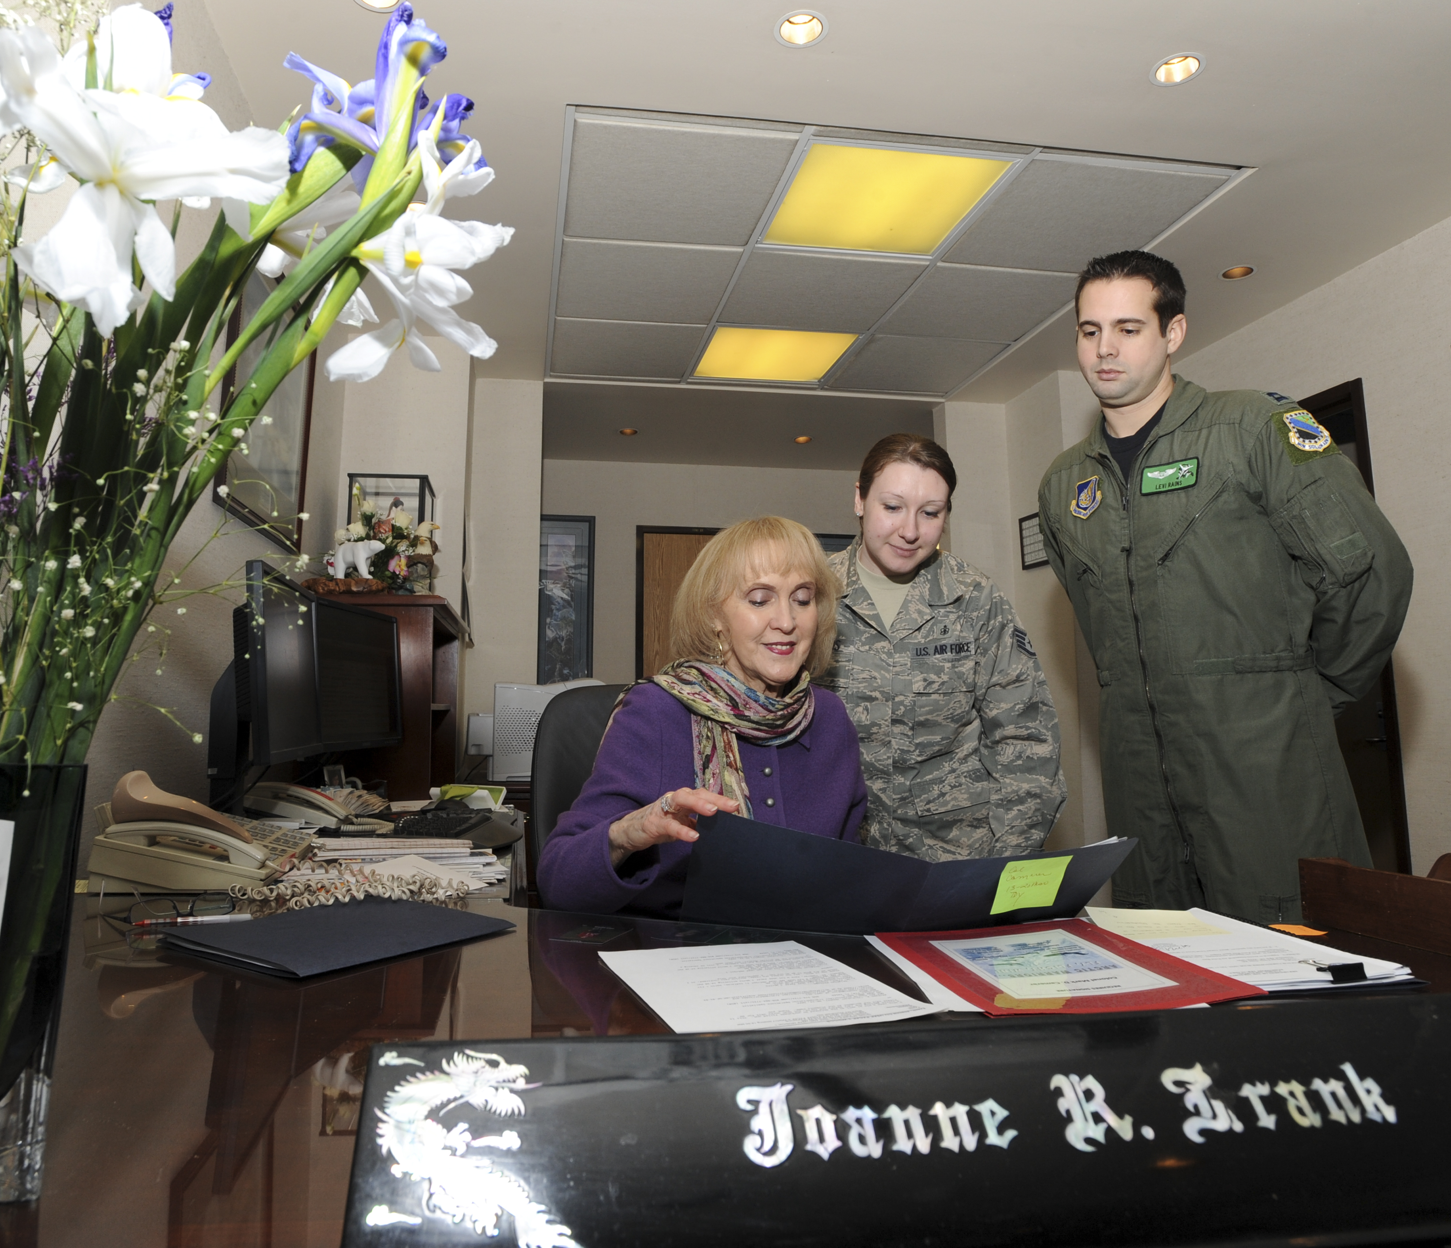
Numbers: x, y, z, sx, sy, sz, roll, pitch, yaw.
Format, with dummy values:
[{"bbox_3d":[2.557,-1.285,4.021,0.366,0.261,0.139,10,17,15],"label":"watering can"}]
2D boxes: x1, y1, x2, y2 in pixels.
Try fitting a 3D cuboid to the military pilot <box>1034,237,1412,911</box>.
[{"bbox_3d":[0.840,0.244,1.480,0.340,1.810,0.520,3,-7,-33],"label":"military pilot"}]

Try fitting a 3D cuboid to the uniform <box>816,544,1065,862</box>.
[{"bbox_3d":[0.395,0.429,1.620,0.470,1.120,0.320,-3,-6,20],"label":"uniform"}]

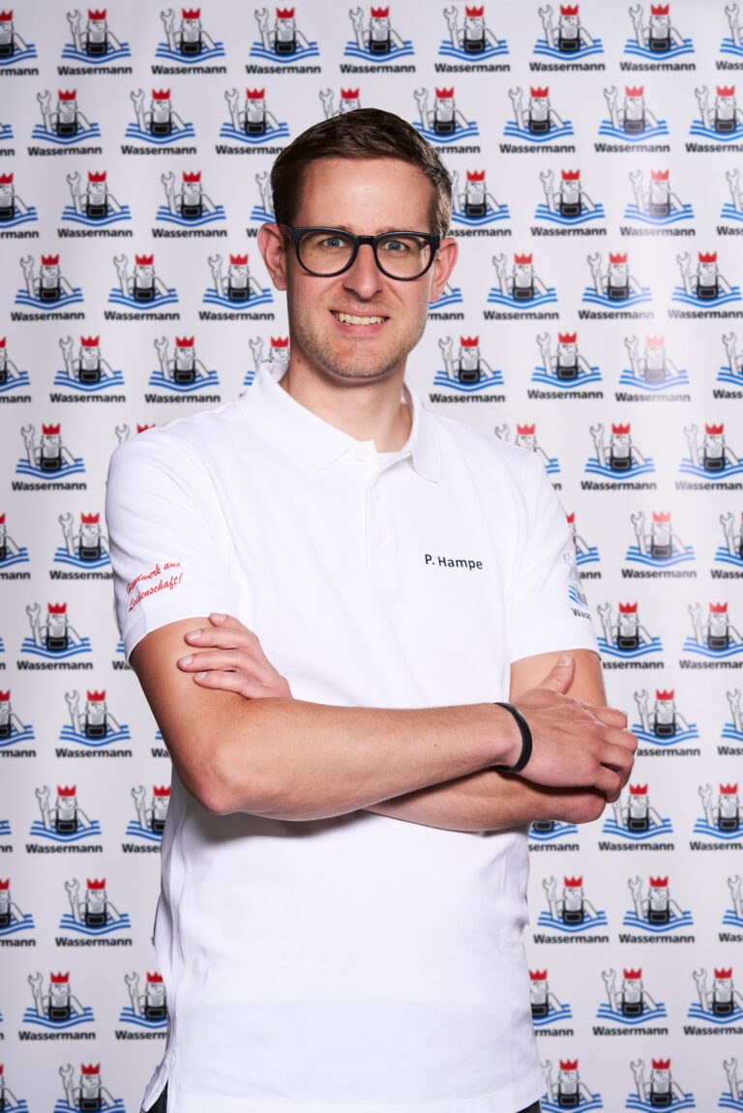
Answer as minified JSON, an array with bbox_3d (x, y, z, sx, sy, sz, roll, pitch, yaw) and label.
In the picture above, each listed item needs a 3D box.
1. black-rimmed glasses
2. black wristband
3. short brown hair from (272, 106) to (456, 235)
[{"bbox_3d":[-0.010,-0.298,3.130,0.144,0.050,0.145,2,4,-5],"label":"black-rimmed glasses"},{"bbox_3d":[0.121,0.177,3.030,0.066,0.068,0.012,-5,2,43],"label":"black wristband"},{"bbox_3d":[-0.012,-0.366,3.170,0.178,0.165,0.200,2,3,-5],"label":"short brown hair"}]

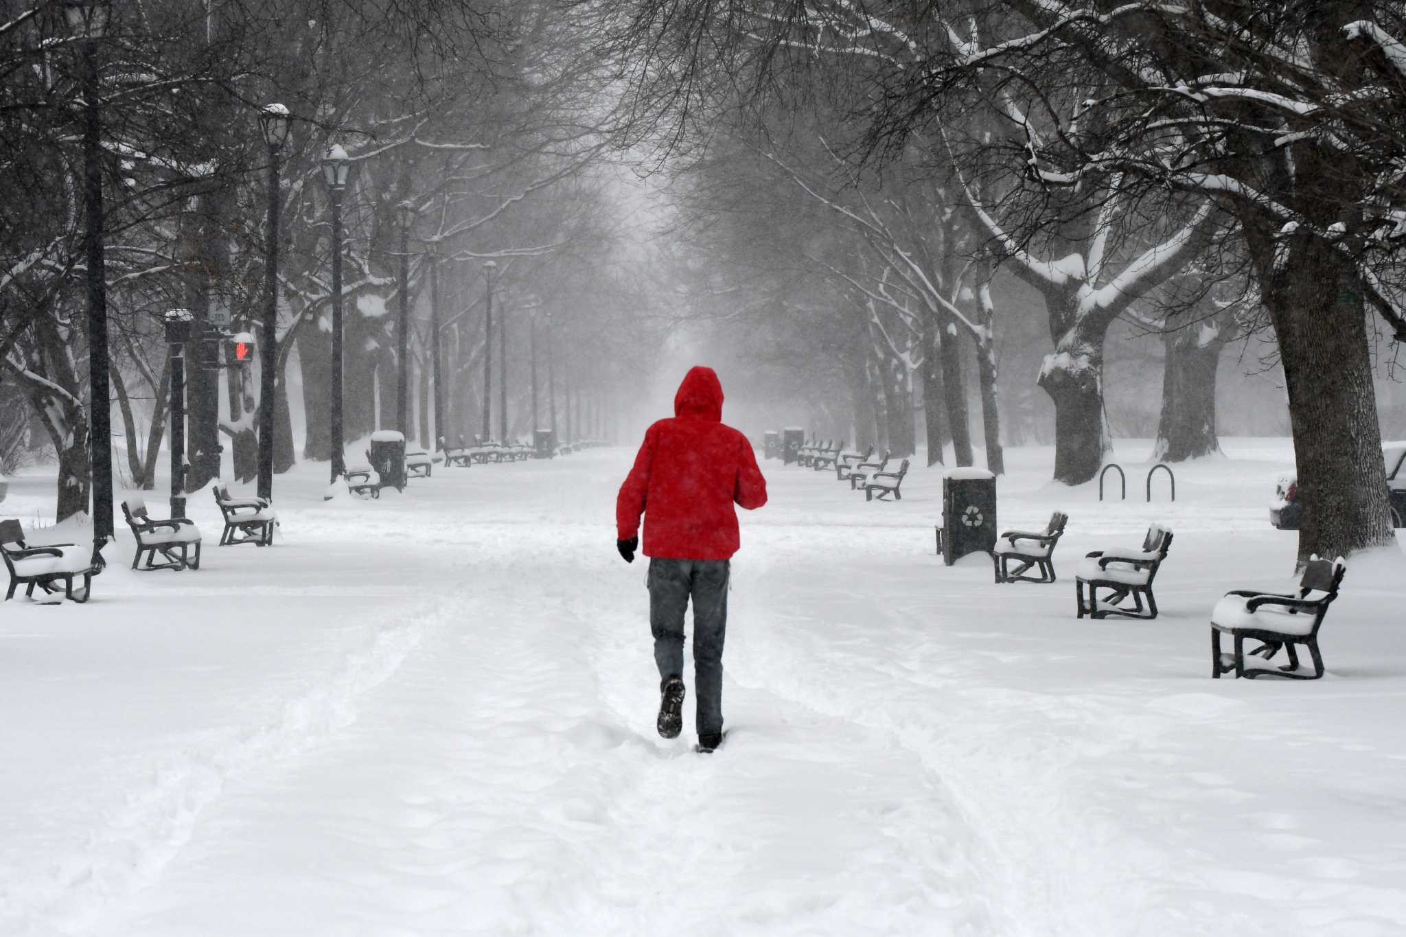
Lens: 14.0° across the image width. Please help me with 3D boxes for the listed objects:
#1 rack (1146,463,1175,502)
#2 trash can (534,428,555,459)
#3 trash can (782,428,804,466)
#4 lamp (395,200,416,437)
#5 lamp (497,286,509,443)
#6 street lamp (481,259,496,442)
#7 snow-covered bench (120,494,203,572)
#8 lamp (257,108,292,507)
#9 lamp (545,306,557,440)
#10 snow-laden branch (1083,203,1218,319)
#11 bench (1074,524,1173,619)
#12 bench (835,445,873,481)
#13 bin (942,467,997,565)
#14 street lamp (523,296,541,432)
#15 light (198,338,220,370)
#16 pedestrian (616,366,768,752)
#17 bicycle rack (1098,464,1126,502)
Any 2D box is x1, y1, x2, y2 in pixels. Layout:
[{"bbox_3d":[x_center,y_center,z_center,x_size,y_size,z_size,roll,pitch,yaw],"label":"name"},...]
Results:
[{"bbox_3d":[7.420,0.249,93.000,0.480,0.680,0.060,0,1,0],"label":"rack"},{"bbox_3d":[-6.223,-0.887,226.000,0.630,1.130,0.630,0,0,0],"label":"trash can"},{"bbox_3d":[2.738,-0.626,172.000,0.600,1.130,0.620,0,0,0],"label":"trash can"},{"bbox_3d":[-6.119,-2.699,118.000,0.420,5.669,0.420,0,1,0],"label":"lamp"},{"bbox_3d":[-6.791,-3.359,195.000,0.420,5.599,0.420,0,1,0],"label":"lamp"},{"bbox_3d":[-7.052,-3.781,189.000,0.480,6.050,0.480,0,0,0],"label":"street lamp"},{"bbox_3d":[-5.871,0.716,62.300,0.700,0.800,1.700,0,0,0],"label":"snow-covered bench"},{"bbox_3d":[-5.895,-2.156,78.500,0.480,5.755,0.480,0,0,0],"label":"lamp"},{"bbox_3d":[-6.051,-3.599,230.000,0.480,5.701,0.480,0,0,0],"label":"lamp"},{"bbox_3d":[8.711,-4.052,112.000,2.550,2.350,1.100,0,0,0],"label":"snow-laden branch"},{"bbox_3d":[3.386,0.816,46.245,0.679,0.770,1.500,0,1,0],"label":"bench"},{"bbox_3d":[2.963,-0.111,112.745,0.707,0.760,1.500,0,1,0],"label":"bench"},{"bbox_3d":[2.908,0.578,62.474,0.550,0.980,0.560,0,1,0],"label":"bin"},{"bbox_3d":[-6.732,-3.932,227.000,0.420,5.692,0.420,0,1,0],"label":"street lamp"},{"bbox_3d":[-8.343,-1.940,97.000,0.360,0.460,0.360,0,0,0],"label":"light"},{"bbox_3d":[-0.053,0.420,26.600,0.700,1.790,0.620,0,0,-1],"label":"pedestrian"},{"bbox_3d":[6.989,0.316,98.000,0.060,0.800,0.630,0,0,44],"label":"bicycle rack"}]

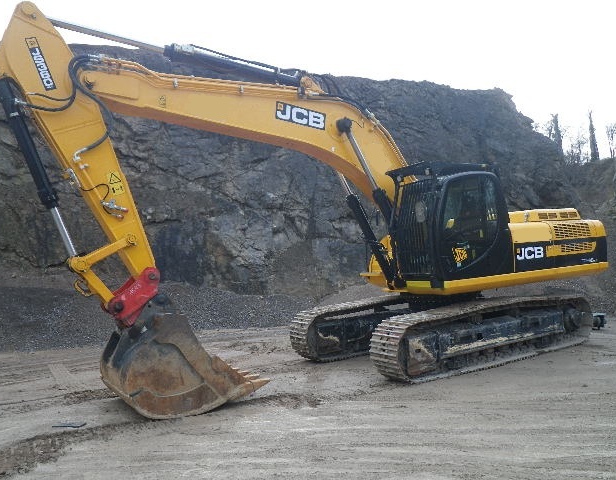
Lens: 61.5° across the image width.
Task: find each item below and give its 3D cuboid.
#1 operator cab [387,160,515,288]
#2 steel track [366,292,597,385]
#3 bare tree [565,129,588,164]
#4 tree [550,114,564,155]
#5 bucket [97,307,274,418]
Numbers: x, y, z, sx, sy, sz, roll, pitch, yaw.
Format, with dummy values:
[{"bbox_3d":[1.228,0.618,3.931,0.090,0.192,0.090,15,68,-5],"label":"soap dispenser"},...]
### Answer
[{"bbox_3d":[2.552,-0.223,9.368,1.850,1.950,1.060,-2,-3,-30],"label":"operator cab"},{"bbox_3d":[3.295,1.640,9.210,4.980,0.980,0.610,-2,-4,-31],"label":"steel track"},{"bbox_3d":[37.342,-12.865,72.000,3.338,4.965,3.000,-4,-3,0],"label":"bare tree"},{"bbox_3d":[34.700,-14.673,72.000,1.947,6.119,1.900,-4,-3,0],"label":"tree"},{"bbox_3d":[-1.884,1.668,7.737,2.000,1.480,1.520,-2,-3,-30],"label":"bucket"}]

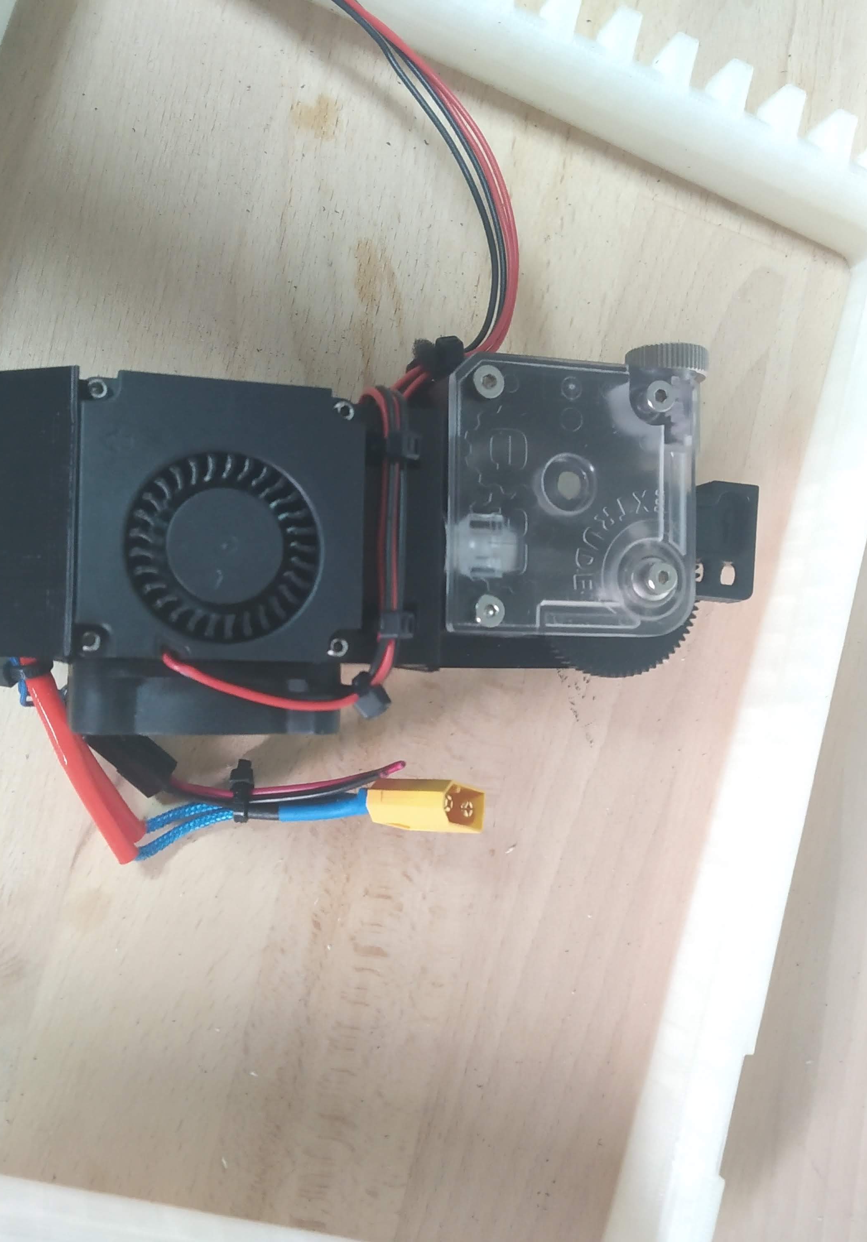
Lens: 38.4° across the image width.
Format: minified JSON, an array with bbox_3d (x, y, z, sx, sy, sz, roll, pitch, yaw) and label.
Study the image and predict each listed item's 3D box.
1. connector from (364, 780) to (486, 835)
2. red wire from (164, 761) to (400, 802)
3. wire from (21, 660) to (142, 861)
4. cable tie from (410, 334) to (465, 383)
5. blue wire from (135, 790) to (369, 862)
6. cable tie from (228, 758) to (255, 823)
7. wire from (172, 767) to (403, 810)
[{"bbox_3d":[-0.001,0.036,0.240,0.017,0.016,0.008,-3,73,30],"label":"connector"},{"bbox_3d":[-0.030,0.032,0.250,0.055,0.004,0.006,-7,86,25],"label":"red wire"},{"bbox_3d":[-0.071,0.027,0.253,0.008,0.010,0.049,-23,120,-9],"label":"wire"},{"bbox_3d":[0.001,-0.050,0.236,0.009,0.007,0.008,0,86,-8],"label":"cable tie"},{"bbox_3d":[-0.037,0.041,0.257,0.053,0.010,0.009,-13,88,21],"label":"blue wire"},{"bbox_3d":[-0.039,0.034,0.254,0.005,0.007,0.013,0,86,-8],"label":"cable tie"},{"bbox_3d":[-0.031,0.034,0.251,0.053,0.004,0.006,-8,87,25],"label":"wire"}]

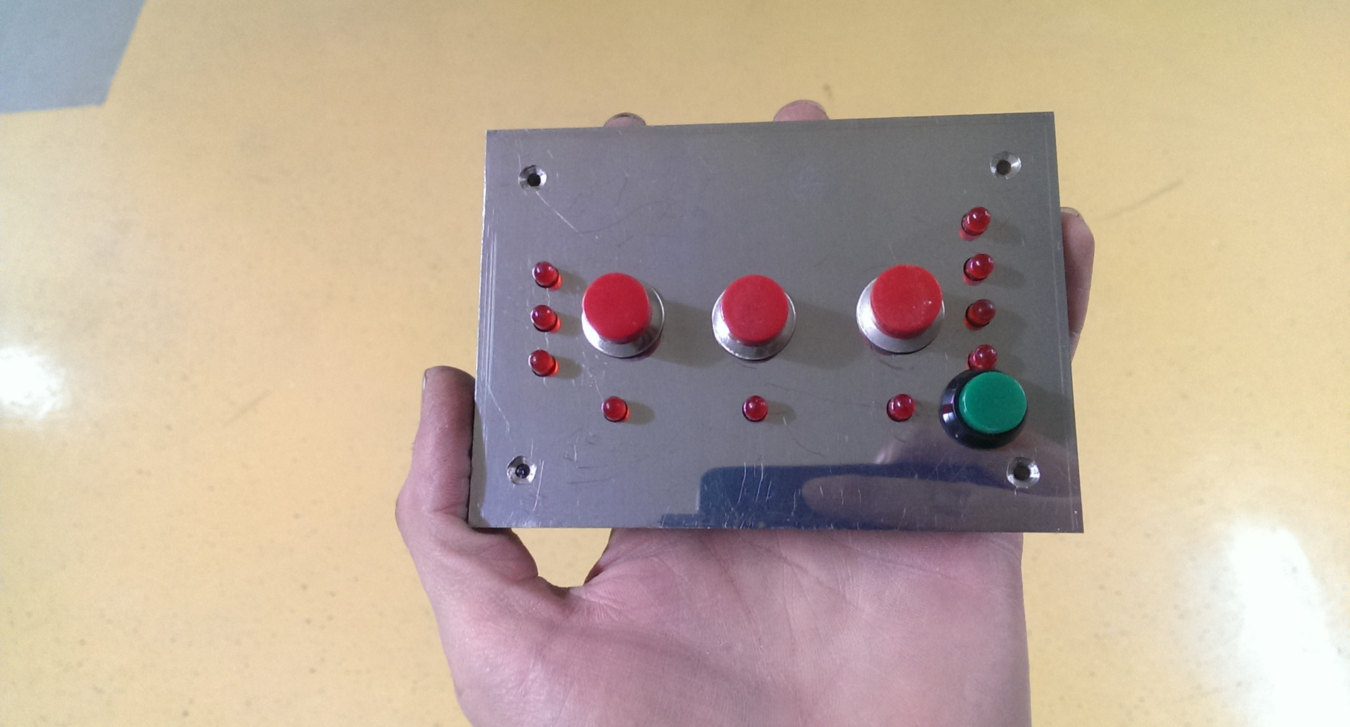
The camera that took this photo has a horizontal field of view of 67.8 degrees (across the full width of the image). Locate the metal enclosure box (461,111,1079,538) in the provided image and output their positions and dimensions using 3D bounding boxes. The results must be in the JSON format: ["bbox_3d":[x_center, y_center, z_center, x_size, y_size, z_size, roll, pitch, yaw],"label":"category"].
[{"bbox_3d":[0.020,-0.008,0.226,0.126,0.044,0.090,-1,79,5],"label":"metal enclosure box"}]

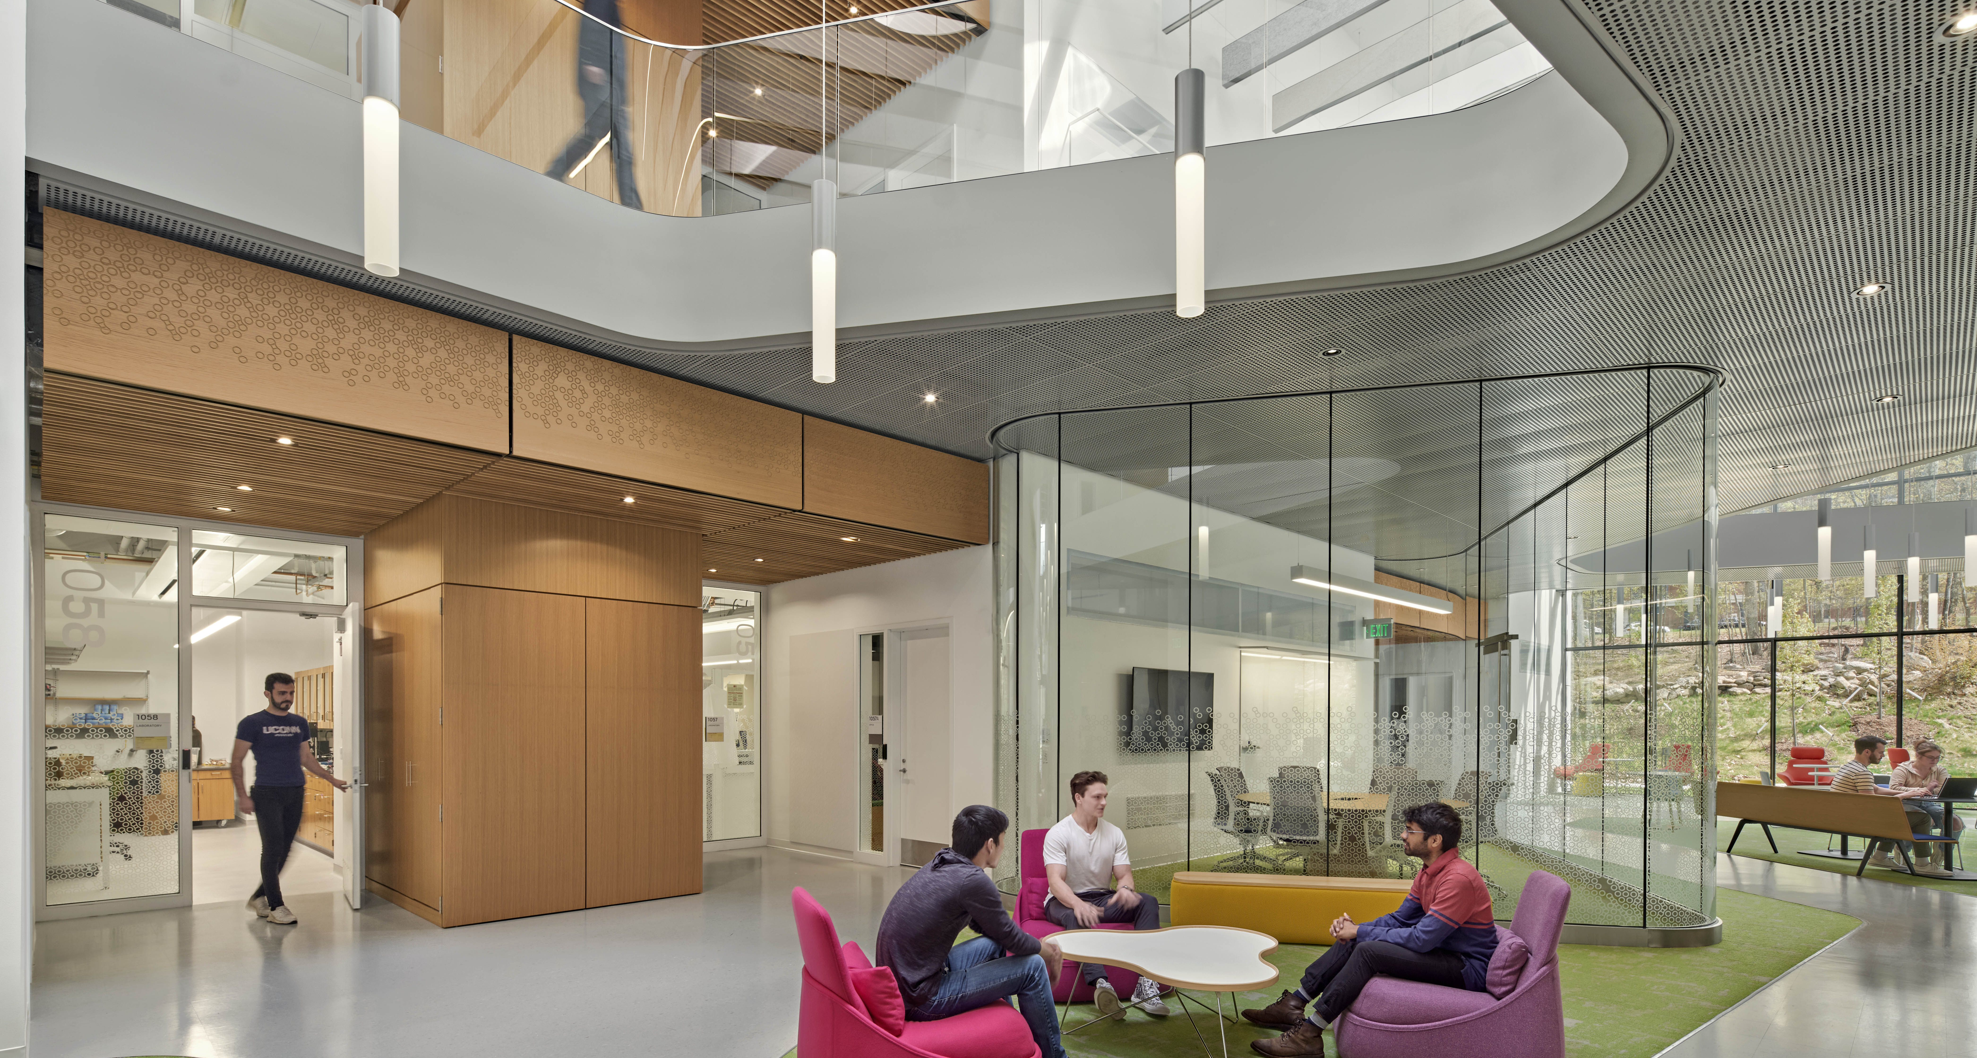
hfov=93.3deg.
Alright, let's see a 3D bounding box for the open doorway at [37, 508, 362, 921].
[{"bbox_3d":[-6.119,1.459,7.390,2.002,3.036,0.220,6,-8,-44],"label":"open doorway"}]

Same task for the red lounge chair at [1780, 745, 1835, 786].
[{"bbox_3d":[13.970,4.220,15.900,0.800,1.020,0.800,-5,-8,41],"label":"red lounge chair"}]

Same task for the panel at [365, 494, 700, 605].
[{"bbox_3d":[-4.010,0.371,8.150,1.970,0.650,2.400,6,-8,-44],"label":"panel"}]

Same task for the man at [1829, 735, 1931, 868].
[{"bbox_3d":[8.500,2.625,8.850,0.820,1.270,0.520,1,-6,-7],"label":"man"}]

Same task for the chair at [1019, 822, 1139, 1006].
[{"bbox_3d":[0.520,2.159,5.350,0.750,0.840,0.900,2,-6,-16],"label":"chair"}]

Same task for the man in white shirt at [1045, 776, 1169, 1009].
[{"bbox_3d":[0.600,1.891,4.980,0.530,1.180,0.820,3,-6,-23],"label":"man in white shirt"}]

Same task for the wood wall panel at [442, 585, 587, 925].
[{"bbox_3d":[-3.495,1.672,6.936,0.985,2.424,0.050,5,-8,-43],"label":"wood wall panel"}]

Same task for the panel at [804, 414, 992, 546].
[{"bbox_3d":[-0.728,-0.354,7.860,1.971,0.724,0.060,5,-8,-43],"label":"panel"}]

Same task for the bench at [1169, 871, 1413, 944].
[{"bbox_3d":[2.260,2.564,6.320,1.950,0.410,0.430,-1,-6,13],"label":"bench"}]

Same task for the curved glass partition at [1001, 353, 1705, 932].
[{"bbox_3d":[3.130,1.373,9.250,5.200,3.850,6.000,-1,-6,14],"label":"curved glass partition"}]

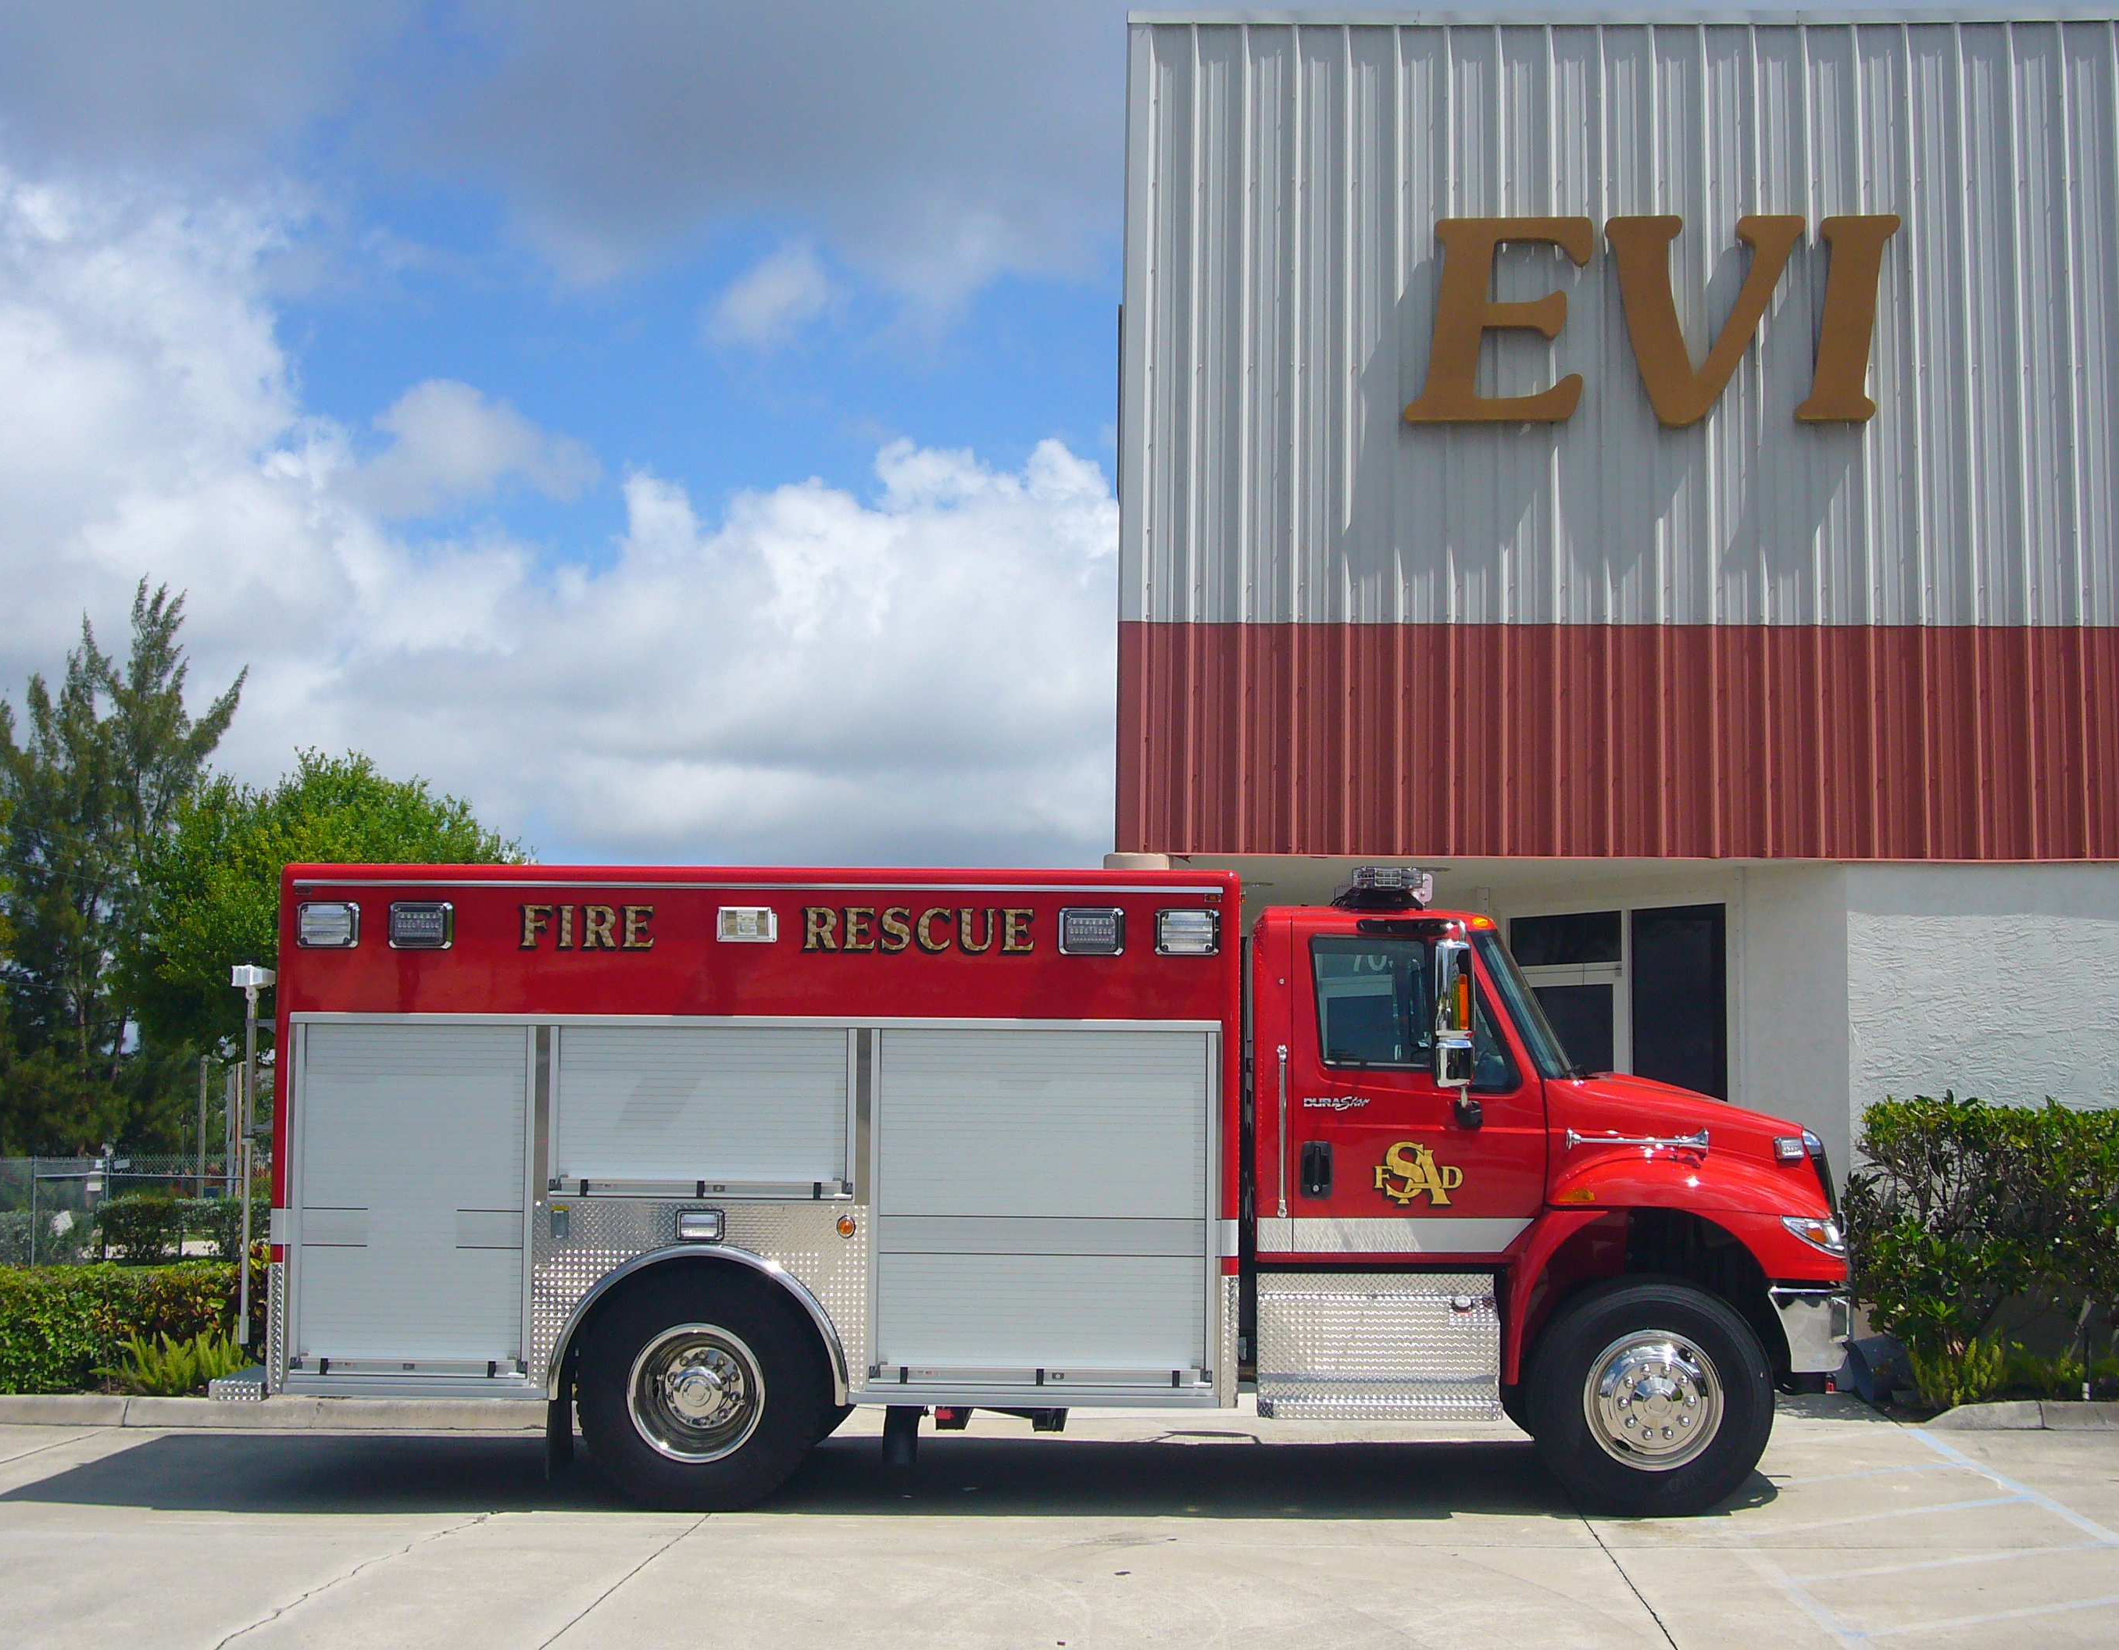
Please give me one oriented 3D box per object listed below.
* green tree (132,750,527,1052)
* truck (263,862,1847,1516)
[{"bbox_3d":[-8.551,2.207,36.964,4.890,6.240,4.640,1,-6,0],"label":"green tree"},{"bbox_3d":[-0.047,1.658,14.723,7.150,2.820,2.550,0,-6,2],"label":"truck"}]

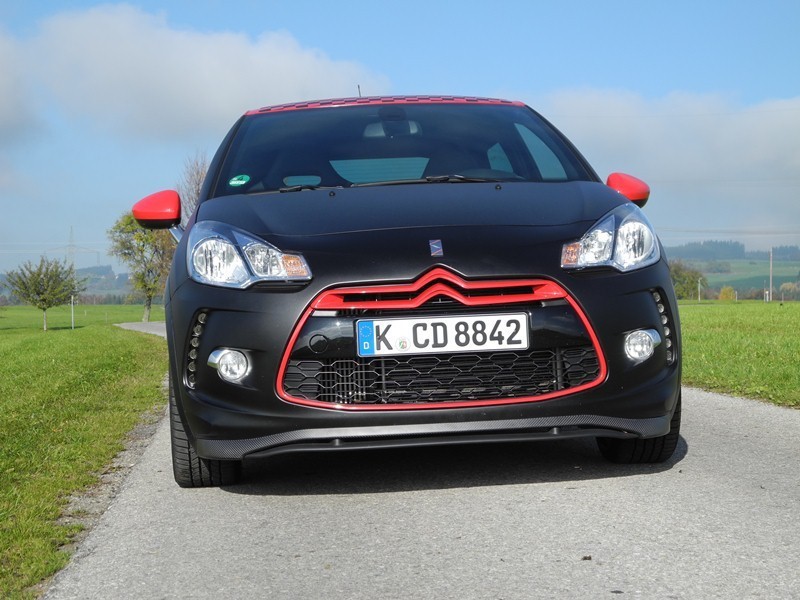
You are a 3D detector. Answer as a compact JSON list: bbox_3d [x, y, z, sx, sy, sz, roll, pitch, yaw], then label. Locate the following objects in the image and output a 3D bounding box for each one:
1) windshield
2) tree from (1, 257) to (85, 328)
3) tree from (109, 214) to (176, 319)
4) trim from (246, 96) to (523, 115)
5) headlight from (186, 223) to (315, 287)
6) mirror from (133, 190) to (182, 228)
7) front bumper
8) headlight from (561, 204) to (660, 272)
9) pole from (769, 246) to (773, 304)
[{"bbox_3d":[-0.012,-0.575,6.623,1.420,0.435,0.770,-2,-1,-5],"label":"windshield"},{"bbox_3d":[-10.120,-0.185,50.000,2.391,2.107,2.391,-1,0,0],"label":"tree"},{"bbox_3d":[-10.825,-1.484,75.000,3.245,4.847,3.245,-1,0,0],"label":"tree"},{"bbox_3d":[-0.056,-0.790,7.027,1.130,0.067,0.330,-2,-1,-5],"label":"trim"},{"bbox_3d":[-0.498,-0.146,5.642,0.405,0.250,0.540,-2,-1,-5],"label":"headlight"},{"bbox_3d":[-0.924,-0.346,6.720,0.190,0.145,0.150,-2,-1,-5],"label":"mirror"},{"bbox_3d":[0.114,0.169,5.556,1.710,0.590,0.600,-2,-1,-5],"label":"front bumper"},{"bbox_3d":[0.672,-0.197,5.744,0.405,0.250,0.540,-2,-1,-5],"label":"headlight"},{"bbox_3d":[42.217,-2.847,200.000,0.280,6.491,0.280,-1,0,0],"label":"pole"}]

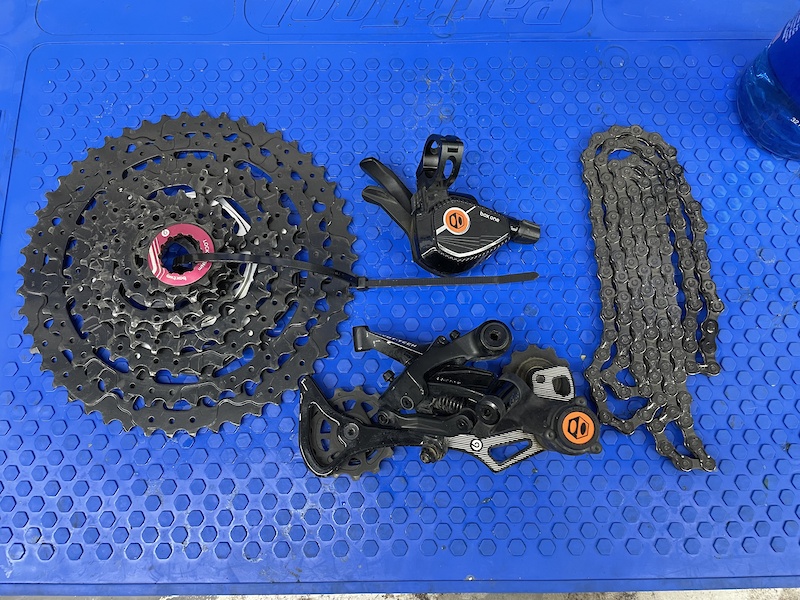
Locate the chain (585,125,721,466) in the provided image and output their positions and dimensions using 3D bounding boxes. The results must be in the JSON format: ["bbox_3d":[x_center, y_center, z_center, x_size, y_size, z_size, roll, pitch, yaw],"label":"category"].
[{"bbox_3d":[0.149,-0.007,0.358,0.084,0.010,0.211,0,78,0],"label":"chain"}]

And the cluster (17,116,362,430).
[{"bbox_3d":[-0.128,-0.025,0.345,0.204,0.042,0.204,0,78,0],"label":"cluster"}]

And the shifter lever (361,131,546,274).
[{"bbox_3d":[0.030,-0.055,0.353,0.106,0.040,0.081,0,78,0],"label":"shifter lever"}]

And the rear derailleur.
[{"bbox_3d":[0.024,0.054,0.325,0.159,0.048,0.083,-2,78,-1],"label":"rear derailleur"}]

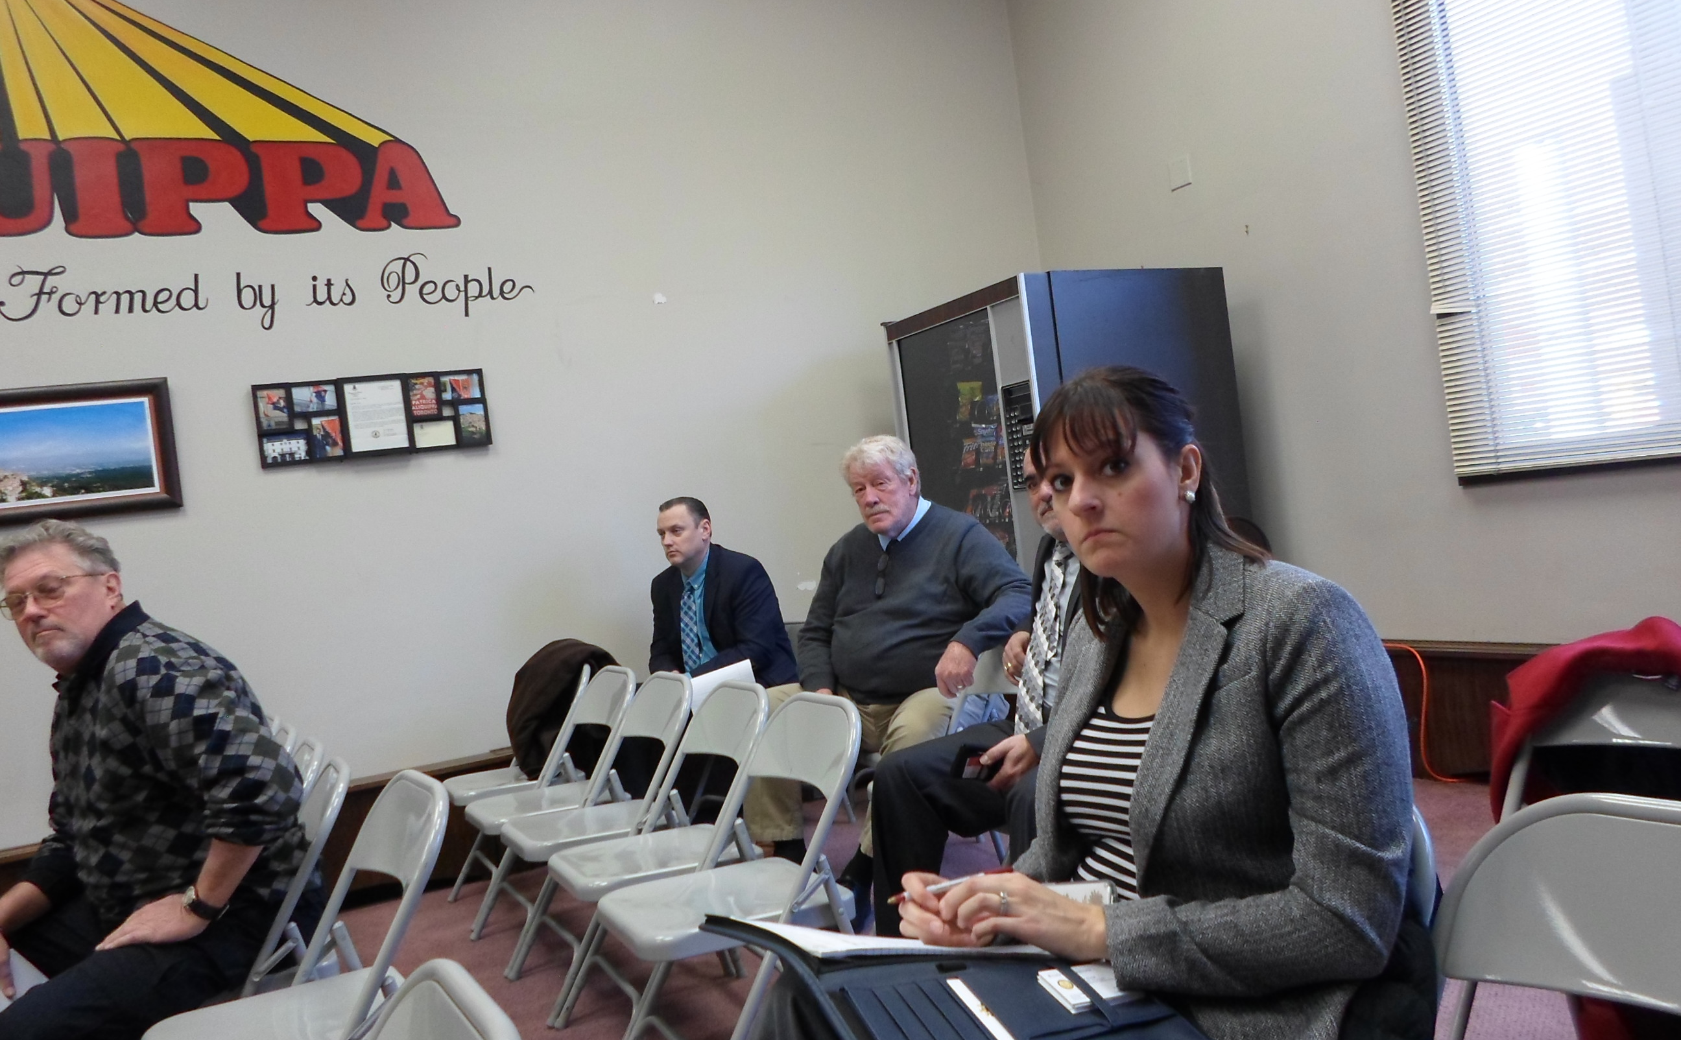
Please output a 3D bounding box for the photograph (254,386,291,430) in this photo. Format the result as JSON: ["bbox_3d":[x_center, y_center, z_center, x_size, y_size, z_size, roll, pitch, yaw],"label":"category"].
[{"bbox_3d":[-2.027,-0.393,4.340,0.097,0.147,0.018,-8,0,-26],"label":"photograph"}]

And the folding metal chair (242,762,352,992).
[{"bbox_3d":[-1.213,0.898,2.376,0.520,0.758,0.465,-8,0,-35],"label":"folding metal chair"}]

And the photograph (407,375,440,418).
[{"bbox_3d":[-1.566,-0.463,4.566,0.096,0.150,0.018,-8,0,-26],"label":"photograph"}]

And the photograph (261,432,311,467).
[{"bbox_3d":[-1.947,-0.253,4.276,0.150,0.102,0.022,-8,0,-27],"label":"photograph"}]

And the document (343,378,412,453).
[{"bbox_3d":[-1.713,-0.384,4.490,0.202,0.255,0.012,-8,0,-26],"label":"document"}]

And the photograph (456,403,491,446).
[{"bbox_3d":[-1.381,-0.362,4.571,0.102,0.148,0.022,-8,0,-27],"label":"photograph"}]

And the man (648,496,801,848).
[{"bbox_3d":[-0.431,0.546,4.321,0.570,1.280,0.700,-8,0,36],"label":"man"}]

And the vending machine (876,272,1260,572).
[{"bbox_3d":[0.905,0.080,4.595,0.885,1.840,0.910,-8,0,-27],"label":"vending machine"}]

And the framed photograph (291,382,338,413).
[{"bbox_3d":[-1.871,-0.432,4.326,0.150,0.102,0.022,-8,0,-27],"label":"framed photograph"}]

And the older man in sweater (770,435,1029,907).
[{"bbox_3d":[0.080,0.442,3.425,0.740,1.310,0.720,-8,0,27],"label":"older man in sweater"}]

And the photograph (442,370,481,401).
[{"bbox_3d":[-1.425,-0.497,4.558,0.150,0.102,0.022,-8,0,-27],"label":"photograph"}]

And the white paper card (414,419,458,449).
[{"bbox_3d":[-1.528,-0.322,4.575,0.150,0.097,0.018,-8,0,-26],"label":"white paper card"}]

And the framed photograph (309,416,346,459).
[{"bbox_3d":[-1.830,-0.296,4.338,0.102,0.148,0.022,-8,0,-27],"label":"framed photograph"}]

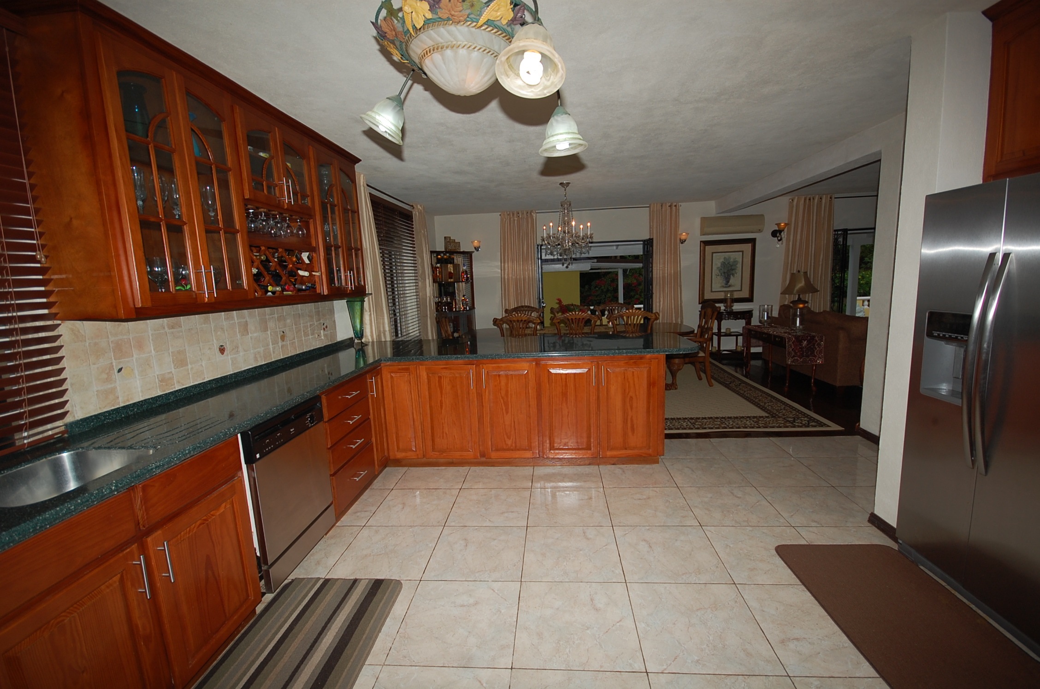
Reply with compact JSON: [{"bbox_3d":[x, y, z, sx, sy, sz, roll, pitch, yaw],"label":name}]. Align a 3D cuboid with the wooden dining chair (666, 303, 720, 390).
[{"bbox_3d":[2.231,-0.007,5.690,0.640,1.080,0.600,-2,9,5],"label":"wooden dining chair"}]

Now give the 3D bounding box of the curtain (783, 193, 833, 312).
[{"bbox_3d":[4.438,-1.011,6.715,0.770,2.500,0.140,-2,9,5],"label":"curtain"}]

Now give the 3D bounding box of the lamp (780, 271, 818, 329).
[{"bbox_3d":[3.401,-0.527,5.280,0.450,0.720,0.450,-2,9,5],"label":"lamp"}]

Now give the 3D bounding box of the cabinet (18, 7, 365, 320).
[{"bbox_3d":[-1.599,-0.832,2.699,0.360,1.150,2.220,-2,8,5],"label":"cabinet"}]

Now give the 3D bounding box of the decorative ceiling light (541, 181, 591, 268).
[{"bbox_3d":[0.575,-1.469,5.358,0.640,1.040,0.640,-2,9,5],"label":"decorative ceiling light"}]

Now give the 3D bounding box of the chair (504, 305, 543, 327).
[{"bbox_3d":[0.073,-0.011,6.352,0.570,1.070,0.580,-2,8,5],"label":"chair"}]

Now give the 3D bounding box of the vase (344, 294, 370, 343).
[{"bbox_3d":[-1.606,-0.248,4.216,0.230,0.510,0.230,-2,9,5],"label":"vase"}]

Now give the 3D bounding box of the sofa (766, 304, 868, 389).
[{"bbox_3d":[4.091,-0.020,5.721,0.930,0.930,1.900,-2,8,5],"label":"sofa"}]

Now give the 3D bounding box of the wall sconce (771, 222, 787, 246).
[{"bbox_3d":[4.133,-1.741,6.889,0.210,0.390,0.310,-2,8,5],"label":"wall sconce"}]

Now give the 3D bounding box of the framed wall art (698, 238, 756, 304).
[{"bbox_3d":[3.411,-1.201,7.148,0.885,1.035,0.045,-2,8,5],"label":"framed wall art"}]

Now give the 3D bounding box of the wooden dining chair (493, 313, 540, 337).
[{"bbox_3d":[0.021,0.144,5.315,0.570,1.070,0.580,-2,8,5],"label":"wooden dining chair"}]

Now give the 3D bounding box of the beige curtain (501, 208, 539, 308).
[{"bbox_3d":[0.013,-0.943,7.383,0.600,2.560,0.130,-2,8,5],"label":"beige curtain"}]

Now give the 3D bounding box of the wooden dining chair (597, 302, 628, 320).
[{"bbox_3d":[1.389,-0.027,6.100,0.580,1.075,0.600,-2,9,5],"label":"wooden dining chair"}]

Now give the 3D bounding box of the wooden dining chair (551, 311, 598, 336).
[{"bbox_3d":[0.698,0.114,5.405,0.600,1.075,0.600,-2,9,5],"label":"wooden dining chair"}]

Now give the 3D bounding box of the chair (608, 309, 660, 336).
[{"bbox_3d":[1.354,0.091,5.349,0.600,1.075,0.600,-2,9,5],"label":"chair"}]

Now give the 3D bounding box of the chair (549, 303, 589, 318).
[{"bbox_3d":[0.730,-0.032,6.298,0.570,1.070,0.580,-2,8,5],"label":"chair"}]

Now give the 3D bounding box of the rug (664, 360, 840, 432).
[{"bbox_3d":[0.936,0.563,5.823,4.250,0.014,3.550,-2,8,5],"label":"rug"}]

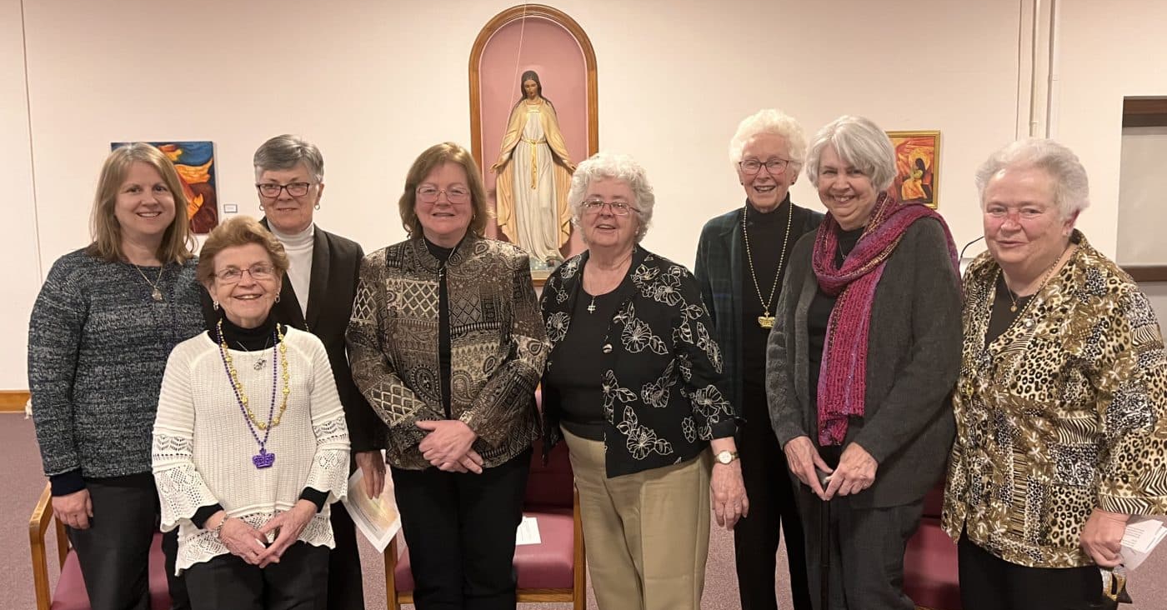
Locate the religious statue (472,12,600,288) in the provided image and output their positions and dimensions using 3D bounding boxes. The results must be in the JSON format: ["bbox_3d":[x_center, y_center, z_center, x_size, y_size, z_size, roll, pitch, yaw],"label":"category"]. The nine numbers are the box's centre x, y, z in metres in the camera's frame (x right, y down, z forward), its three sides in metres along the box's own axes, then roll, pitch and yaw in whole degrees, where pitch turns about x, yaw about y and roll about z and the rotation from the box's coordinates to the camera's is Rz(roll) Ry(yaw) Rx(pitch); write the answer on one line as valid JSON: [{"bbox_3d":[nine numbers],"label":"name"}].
[{"bbox_3d":[-0.359,-1.175,6.612,0.961,2.084,0.350,-1,6,-2],"label":"religious statue"}]

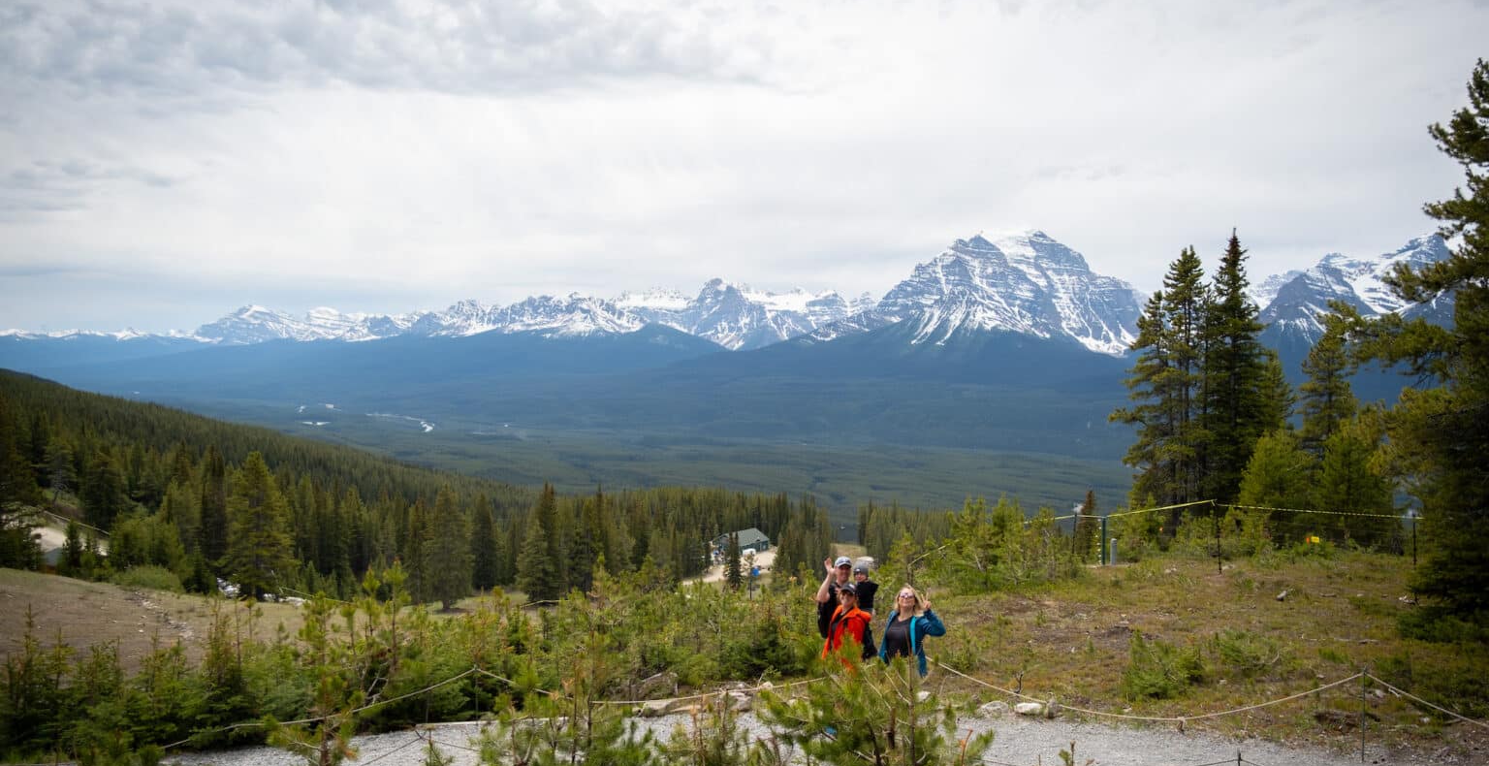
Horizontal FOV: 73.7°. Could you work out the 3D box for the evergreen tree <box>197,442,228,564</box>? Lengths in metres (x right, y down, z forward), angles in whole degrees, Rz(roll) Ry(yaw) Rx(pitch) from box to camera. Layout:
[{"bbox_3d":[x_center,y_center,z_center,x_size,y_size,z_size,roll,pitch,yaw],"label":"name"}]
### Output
[{"bbox_3d":[-41.729,10.014,78.000,2.380,10.330,2.380,0,2,0],"label":"evergreen tree"}]

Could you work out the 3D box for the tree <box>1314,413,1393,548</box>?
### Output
[{"bbox_3d":[13.228,2.168,21.500,1.740,2.970,1.740,0,2,0],"label":"tree"}]

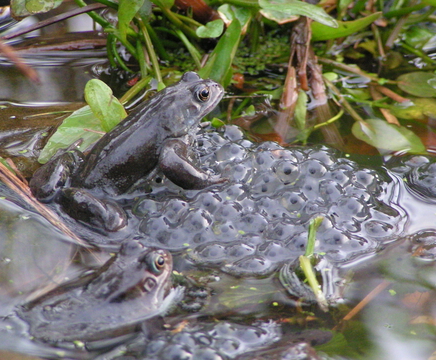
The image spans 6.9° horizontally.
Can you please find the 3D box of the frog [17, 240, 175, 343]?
[{"bbox_3d":[-0.052,0.048,1.520,0.080,0.037,0.050,-20,36,-29],"label":"frog"}]

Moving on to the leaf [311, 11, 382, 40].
[{"bbox_3d":[0.061,-0.074,1.713,0.036,0.008,0.012,-17,72,-6],"label":"leaf"}]

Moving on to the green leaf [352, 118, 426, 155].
[{"bbox_3d":[0.080,-0.020,1.644,0.041,0.005,0.024,21,37,31],"label":"green leaf"}]

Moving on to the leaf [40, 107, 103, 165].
[{"bbox_3d":[-0.066,-0.019,1.637,0.020,0.007,0.040,34,62,21],"label":"leaf"}]

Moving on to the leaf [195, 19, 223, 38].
[{"bbox_3d":[-0.003,-0.071,1.710,0.014,0.004,0.009,-20,63,-11],"label":"leaf"}]

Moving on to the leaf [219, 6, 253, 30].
[{"bbox_3d":[0.008,-0.078,1.715,0.012,0.008,0.019,-39,68,-19],"label":"leaf"}]

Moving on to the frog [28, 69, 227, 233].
[{"bbox_3d":[-0.041,-0.009,1.589,0.088,0.052,0.066,-12,33,-20],"label":"frog"}]

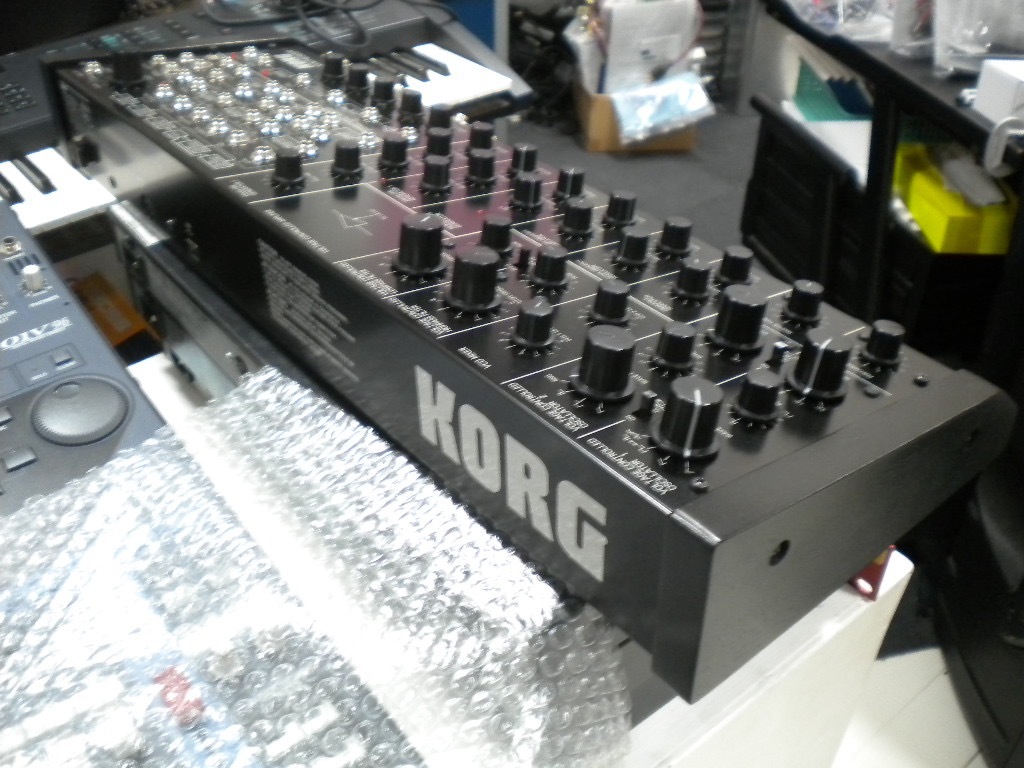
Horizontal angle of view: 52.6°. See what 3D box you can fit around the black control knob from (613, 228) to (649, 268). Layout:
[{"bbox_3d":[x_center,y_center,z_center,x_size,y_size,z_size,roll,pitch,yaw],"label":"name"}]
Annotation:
[{"bbox_3d":[0.059,-0.067,0.501,0.017,0.015,0.017,6,30,-4],"label":"black control knob"}]

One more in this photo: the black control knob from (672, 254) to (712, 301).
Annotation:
[{"bbox_3d":[0.084,-0.049,0.476,0.017,0.015,0.017,1,31,-12],"label":"black control knob"}]

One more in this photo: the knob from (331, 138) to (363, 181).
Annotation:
[{"bbox_3d":[-0.089,-0.123,0.560,0.017,0.015,0.017,1,31,-12],"label":"knob"}]

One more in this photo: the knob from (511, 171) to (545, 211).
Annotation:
[{"bbox_3d":[0.008,-0.096,0.511,0.017,0.013,0.017,5,31,-3],"label":"knob"}]

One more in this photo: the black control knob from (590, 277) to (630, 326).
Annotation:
[{"bbox_3d":[0.043,-0.036,0.444,0.017,0.015,0.017,1,31,-12],"label":"black control knob"}]

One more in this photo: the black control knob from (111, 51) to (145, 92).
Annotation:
[{"bbox_3d":[-0.225,-0.184,0.607,0.023,0.019,0.023,0,31,-11],"label":"black control knob"}]

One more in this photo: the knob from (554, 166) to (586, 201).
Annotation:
[{"bbox_3d":[0.033,-0.109,0.565,0.017,0.015,0.017,6,30,-4],"label":"knob"}]

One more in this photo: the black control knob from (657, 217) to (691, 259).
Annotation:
[{"bbox_3d":[0.076,-0.069,0.478,0.017,0.013,0.017,0,31,-11],"label":"black control knob"}]

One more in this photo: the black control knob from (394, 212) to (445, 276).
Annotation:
[{"bbox_3d":[-0.038,-0.059,0.434,0.022,0.019,0.022,5,30,-3],"label":"black control knob"}]

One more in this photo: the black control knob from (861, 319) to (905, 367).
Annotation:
[{"bbox_3d":[0.144,-0.016,0.401,0.016,0.014,0.016,7,30,0],"label":"black control knob"}]

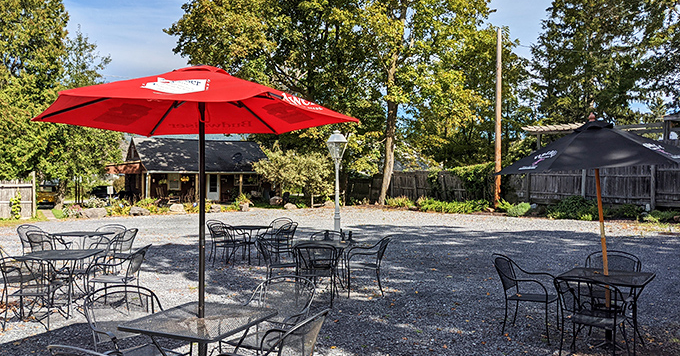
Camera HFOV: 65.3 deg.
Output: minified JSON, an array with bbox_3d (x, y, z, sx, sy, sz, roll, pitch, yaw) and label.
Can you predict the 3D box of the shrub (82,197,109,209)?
[{"bbox_3d":[-10.740,1.160,23.300,1.150,0.700,1.000,0,0,-25],"label":"shrub"}]

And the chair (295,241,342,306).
[{"bbox_3d":[-0.317,1.255,7.035,0.590,0.835,0.635,0,0,3],"label":"chair"}]

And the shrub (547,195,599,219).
[{"bbox_3d":[9.900,1.220,22.600,2.150,0.950,1.800,0,0,24],"label":"shrub"}]

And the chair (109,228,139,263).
[{"bbox_3d":[-3.860,1.280,9.250,0.630,0.840,0.570,0,0,-5],"label":"chair"}]

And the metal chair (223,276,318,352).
[{"bbox_3d":[-0.542,1.266,4.285,0.590,0.835,0.635,0,0,26],"label":"metal chair"}]

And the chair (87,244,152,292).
[{"bbox_3d":[-2.840,1.280,6.920,0.630,0.840,0.570,0,0,5],"label":"chair"}]

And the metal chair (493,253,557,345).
[{"bbox_3d":[1.988,1.256,5.745,0.635,0.835,0.590,0,0,31],"label":"metal chair"}]

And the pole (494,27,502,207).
[{"bbox_3d":[8.690,-3.250,29.100,0.280,9.900,0.280,1,0,0],"label":"pole"}]

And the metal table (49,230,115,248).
[{"bbox_3d":[-4.580,1.340,9.400,0.820,0.720,0.820,0,0,0],"label":"metal table"}]

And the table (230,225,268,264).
[{"bbox_3d":[-1.797,1.302,10.305,0.770,0.720,0.770,0,0,17],"label":"table"}]

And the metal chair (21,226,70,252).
[{"bbox_3d":[-5.267,1.256,9.335,0.635,0.835,0.590,0,0,20],"label":"metal chair"}]

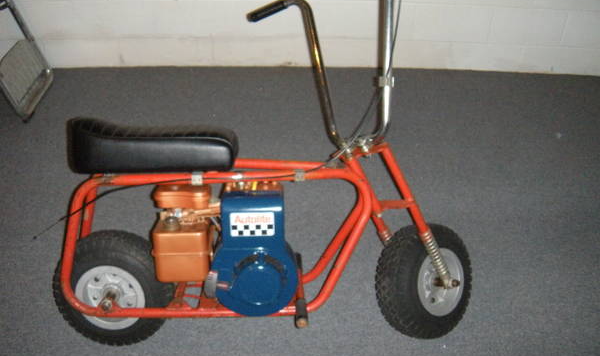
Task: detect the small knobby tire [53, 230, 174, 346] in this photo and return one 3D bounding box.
[{"bbox_3d":[-0.491,0.295,1.618,0.310,0.310,0.100,-1,15,-2],"label":"small knobby tire"}]

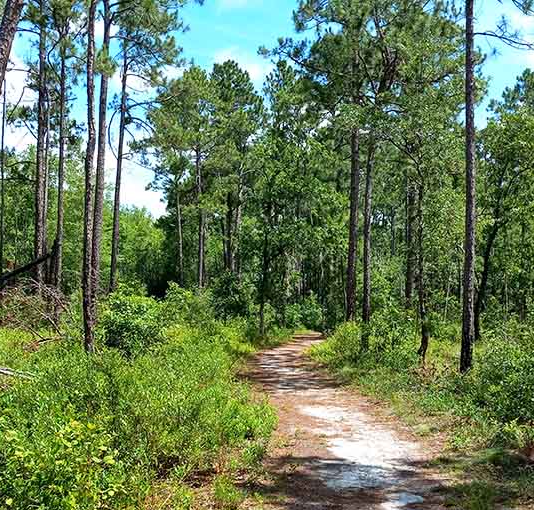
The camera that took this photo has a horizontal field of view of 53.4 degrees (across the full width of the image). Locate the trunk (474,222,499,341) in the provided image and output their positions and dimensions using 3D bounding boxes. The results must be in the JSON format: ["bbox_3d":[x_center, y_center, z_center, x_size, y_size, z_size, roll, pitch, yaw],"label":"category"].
[{"bbox_3d":[6.474,0.768,15.604,0.294,3.527,0.235,11,-3,0],"label":"trunk"}]

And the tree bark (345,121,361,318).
[{"bbox_3d":[3.227,-1.287,19.722,0.372,7.409,0.335,2,-3,0],"label":"tree bark"}]

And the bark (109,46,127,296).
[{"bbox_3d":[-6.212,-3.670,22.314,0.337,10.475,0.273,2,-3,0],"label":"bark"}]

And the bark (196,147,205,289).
[{"bbox_3d":[-3.680,-2.042,29.233,0.331,7.766,0.303,-2,-3,0],"label":"bark"}]

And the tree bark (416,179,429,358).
[{"bbox_3d":[3.649,0.365,12.428,0.211,4.264,0.164,0,-3,0],"label":"tree bark"}]

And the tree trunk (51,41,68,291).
[{"bbox_3d":[-8.656,-3.841,22.319,0.316,10.647,0.274,0,-3,0],"label":"tree trunk"}]

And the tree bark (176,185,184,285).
[{"bbox_3d":[-4.949,-1.182,30.171,0.284,5.716,0.256,-2,-3,0],"label":"tree bark"}]

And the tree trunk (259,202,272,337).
[{"bbox_3d":[-0.040,0.452,17.130,0.194,4.332,0.178,2,-3,0],"label":"tree trunk"}]

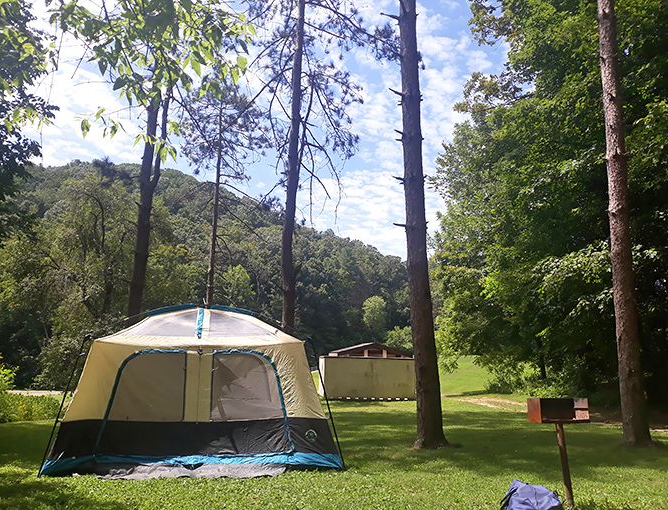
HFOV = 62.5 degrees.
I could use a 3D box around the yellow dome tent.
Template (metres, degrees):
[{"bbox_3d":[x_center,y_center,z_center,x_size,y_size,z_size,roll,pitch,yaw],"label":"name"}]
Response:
[{"bbox_3d":[-1.984,1.898,8.554,3.720,2.250,3.000,3,-11,-12],"label":"yellow dome tent"}]

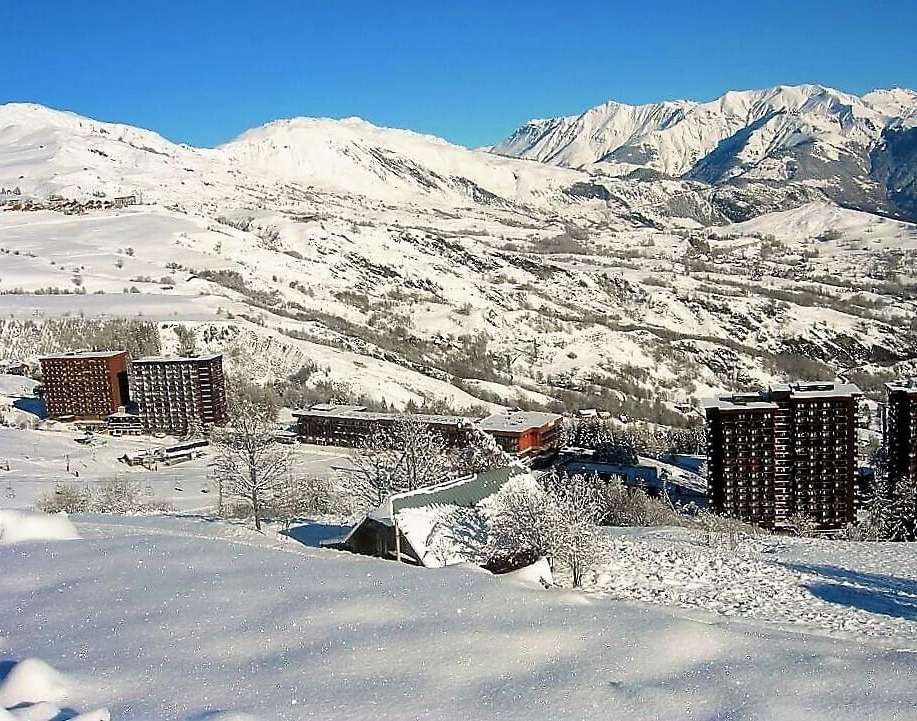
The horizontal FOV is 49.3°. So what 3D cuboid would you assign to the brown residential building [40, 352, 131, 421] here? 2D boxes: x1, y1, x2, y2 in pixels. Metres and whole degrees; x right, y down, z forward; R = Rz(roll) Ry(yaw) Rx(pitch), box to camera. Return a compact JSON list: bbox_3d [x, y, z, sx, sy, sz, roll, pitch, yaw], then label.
[{"bbox_3d":[-189.875,12.840,510.724,40.400,31.500,15.200,-2,9,12],"label":"brown residential building"}]

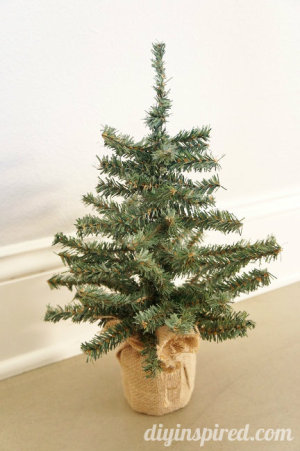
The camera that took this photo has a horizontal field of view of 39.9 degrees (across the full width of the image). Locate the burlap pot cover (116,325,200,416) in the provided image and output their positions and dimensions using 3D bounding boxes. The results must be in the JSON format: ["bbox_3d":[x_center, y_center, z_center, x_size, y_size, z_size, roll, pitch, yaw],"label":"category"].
[{"bbox_3d":[0.014,0.192,0.572,0.110,0.104,0.110,-1,24,0],"label":"burlap pot cover"}]

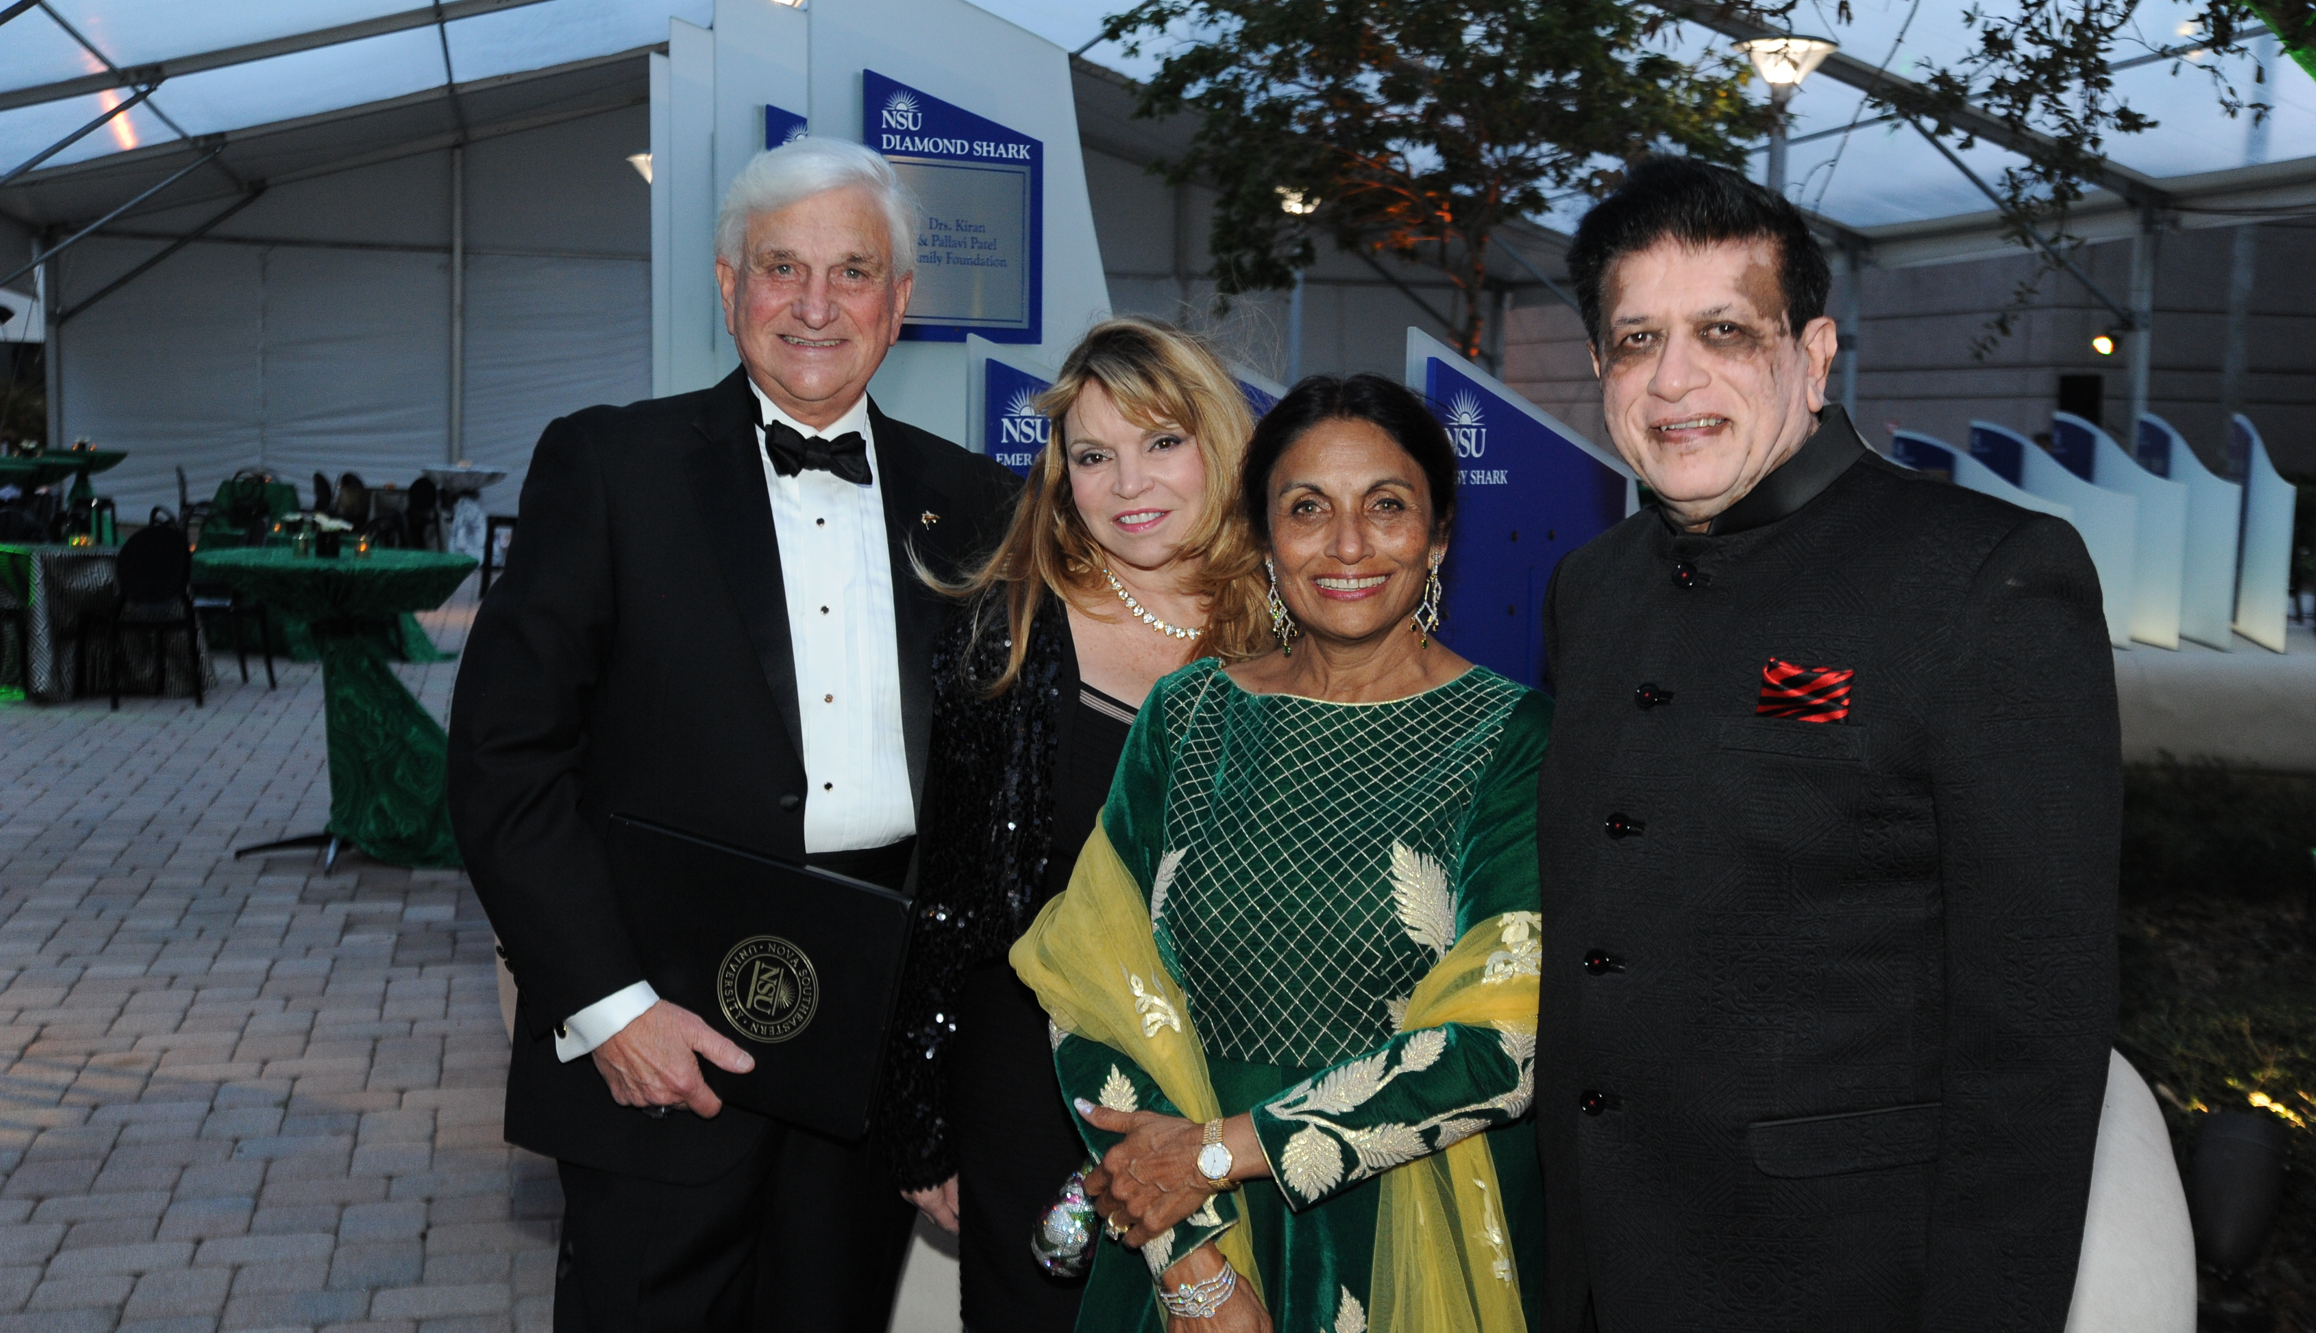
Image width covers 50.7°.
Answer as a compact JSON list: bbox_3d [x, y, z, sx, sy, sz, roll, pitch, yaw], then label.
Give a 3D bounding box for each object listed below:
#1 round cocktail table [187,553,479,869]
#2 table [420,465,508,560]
[{"bbox_3d":[-2.779,0.142,8.378,1.020,0.990,0.970,1,6,0],"label":"round cocktail table"},{"bbox_3d":[-6.864,-1.457,24.200,0.851,0.959,0.851,1,6,0],"label":"table"}]

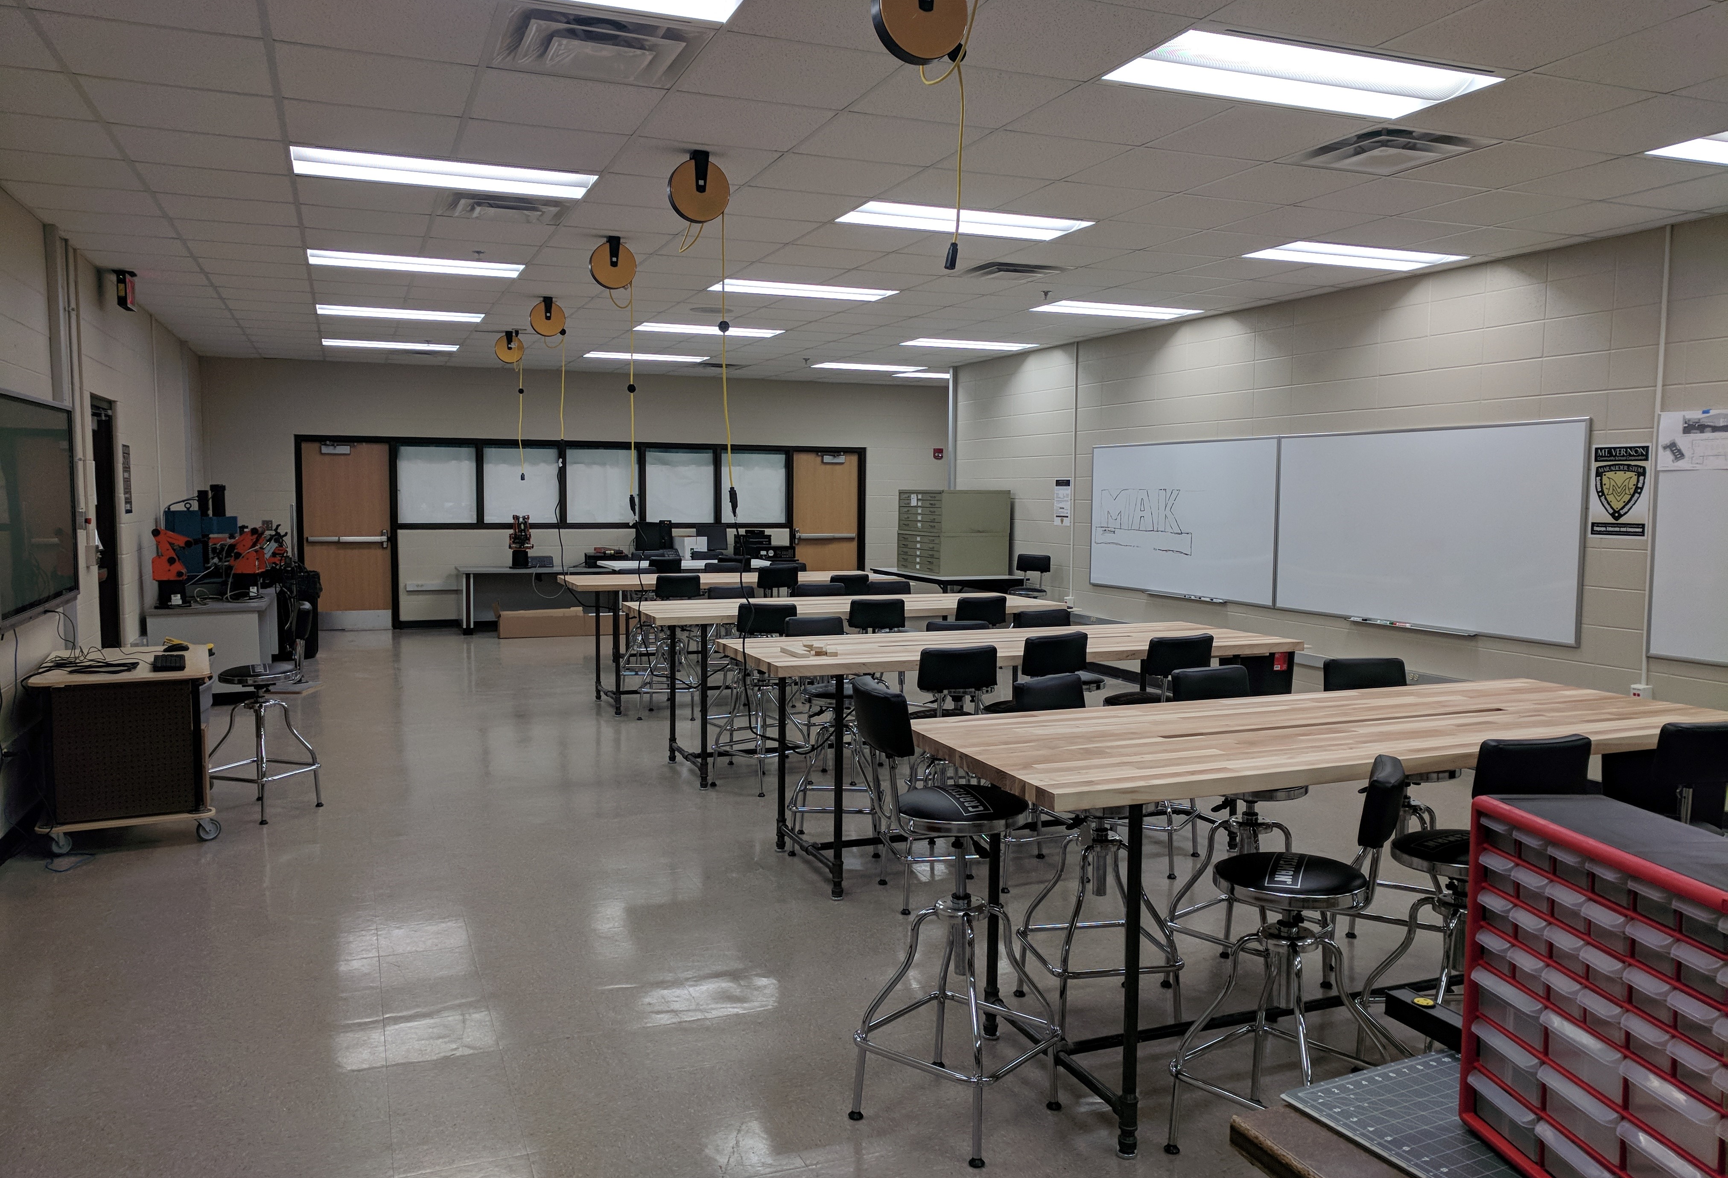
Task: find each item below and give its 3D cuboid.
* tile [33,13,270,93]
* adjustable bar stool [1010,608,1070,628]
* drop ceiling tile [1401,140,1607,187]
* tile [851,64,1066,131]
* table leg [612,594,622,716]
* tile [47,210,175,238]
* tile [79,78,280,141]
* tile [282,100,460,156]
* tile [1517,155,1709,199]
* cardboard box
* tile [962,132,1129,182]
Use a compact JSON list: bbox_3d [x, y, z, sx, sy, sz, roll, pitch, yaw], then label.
[{"bbox_3d":[-2.164,-1.658,4.026,0.600,0.020,0.600,-1,5,-22],"label":"tile"},{"bbox_3d":[0.966,0.610,6.323,0.450,0.990,0.480,-1,5,-22],"label":"adjustable bar stool"},{"bbox_3d":[2.593,-1.717,5.260,0.600,0.020,0.600,-1,5,-22],"label":"drop ceiling tile"},{"bbox_3d":[0.324,-1.662,4.354,0.600,0.018,0.600,-1,5,-22],"label":"tile"},{"bbox_3d":[-1.718,0.444,9.054,0.045,0.865,0.045,-1,5,-22],"label":"table leg"},{"bbox_3d":[-3.848,-1.869,6.626,0.580,0.018,0.600,-1,5,-22],"label":"tile"},{"bbox_3d":[-2.394,-1.701,4.595,0.600,0.020,0.600,-1,5,-21],"label":"tile"},{"bbox_3d":[-1.823,-1.714,4.803,0.603,0.024,0.603,-1,5,-22],"label":"tile"},{"bbox_3d":[3.159,-1.734,5.476,0.603,0.024,0.603,-1,5,-22],"label":"tile"},{"bbox_3d":[-3.437,0.338,13.792,0.920,0.320,0.310,-1,5,-22],"label":"cardboard box"},{"bbox_3d":[0.667,-1.725,5.159,0.605,0.020,0.605,-1,5,-22],"label":"tile"}]

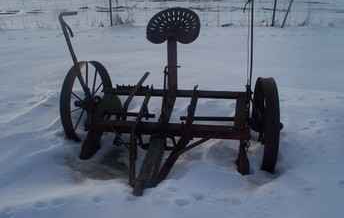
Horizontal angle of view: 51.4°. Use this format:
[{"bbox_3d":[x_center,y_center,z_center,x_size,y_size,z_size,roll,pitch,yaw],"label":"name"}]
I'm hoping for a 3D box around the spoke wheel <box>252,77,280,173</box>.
[{"bbox_3d":[0.795,0.130,2.950,0.125,0.780,0.780,1,21,17],"label":"spoke wheel"}]

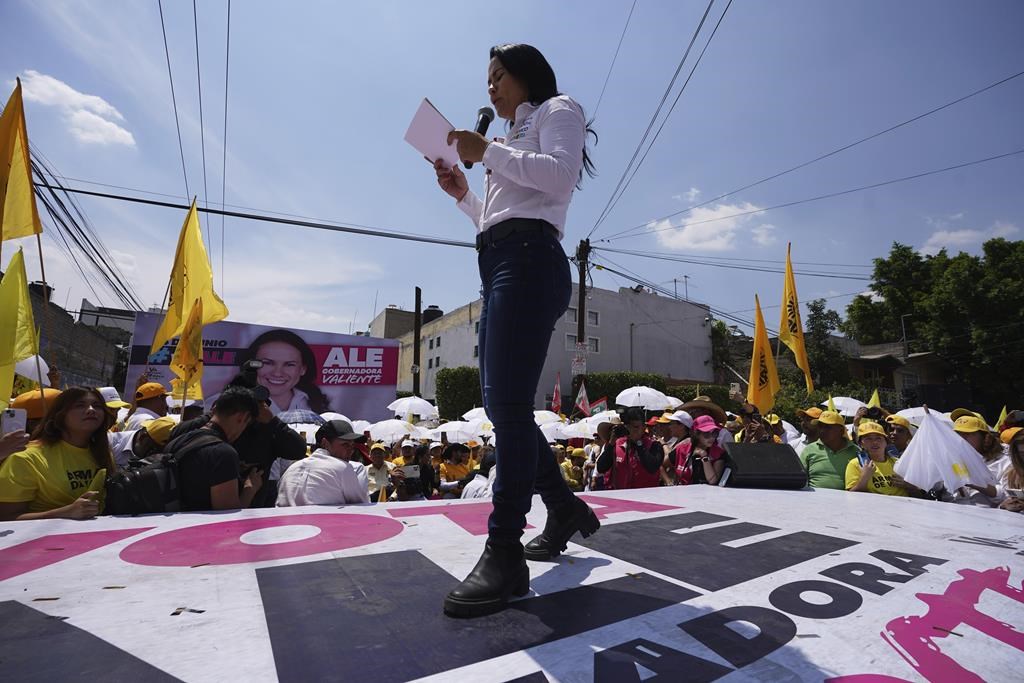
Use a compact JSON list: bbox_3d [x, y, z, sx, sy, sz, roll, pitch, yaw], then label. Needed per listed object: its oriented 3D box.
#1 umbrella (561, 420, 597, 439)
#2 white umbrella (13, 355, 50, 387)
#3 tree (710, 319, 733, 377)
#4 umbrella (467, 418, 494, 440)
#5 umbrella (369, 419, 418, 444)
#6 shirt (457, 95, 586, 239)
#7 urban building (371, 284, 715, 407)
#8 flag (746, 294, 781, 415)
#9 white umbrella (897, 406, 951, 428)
[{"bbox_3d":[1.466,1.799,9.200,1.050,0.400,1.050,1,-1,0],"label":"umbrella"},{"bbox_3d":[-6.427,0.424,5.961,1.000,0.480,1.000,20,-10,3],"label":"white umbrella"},{"bbox_3d":[11.434,1.737,24.485,1.200,5.980,1.300,-3,-11,25],"label":"tree"},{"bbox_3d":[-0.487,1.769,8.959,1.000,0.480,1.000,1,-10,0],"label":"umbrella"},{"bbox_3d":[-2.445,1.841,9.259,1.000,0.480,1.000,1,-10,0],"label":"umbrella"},{"bbox_3d":[0.029,-0.531,1.412,0.410,0.480,0.450,6,-11,-25],"label":"shirt"},{"bbox_3d":[3.103,4.837,54.333,25.000,13.500,28.000,8,-13,-36],"label":"urban building"},{"bbox_3d":[2.763,0.143,5.000,0.380,1.300,0.220,-2,-10,14],"label":"flag"},{"bbox_3d":[8.158,1.523,9.000,1.020,0.420,1.020,-8,-13,42],"label":"white umbrella"}]

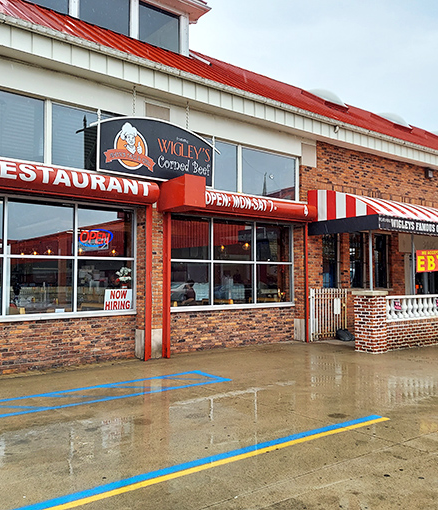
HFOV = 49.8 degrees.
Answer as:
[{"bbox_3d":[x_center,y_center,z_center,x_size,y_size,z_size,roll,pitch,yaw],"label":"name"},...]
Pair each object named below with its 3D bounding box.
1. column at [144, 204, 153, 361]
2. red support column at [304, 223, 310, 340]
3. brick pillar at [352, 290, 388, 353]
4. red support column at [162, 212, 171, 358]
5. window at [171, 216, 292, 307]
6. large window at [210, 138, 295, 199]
[{"bbox_3d":[-1.373,0.536,9.062,0.130,2.950,0.139,2,-3,-36],"label":"column"},{"bbox_3d":[2.029,0.634,10.898,0.120,2.770,0.100,2,-4,-37],"label":"red support column"},{"bbox_3d":[3.126,1.367,9.698,0.510,1.255,0.510,2,-4,-37],"label":"brick pillar"},{"bbox_3d":[-1.040,0.567,9.303,0.139,2.910,0.147,2,-3,-36],"label":"red support column"},{"bbox_3d":[0.366,0.193,10.552,3.586,1.940,0.147,2,-3,-36],"label":"window"},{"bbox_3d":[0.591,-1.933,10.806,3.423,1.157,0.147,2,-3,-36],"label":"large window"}]

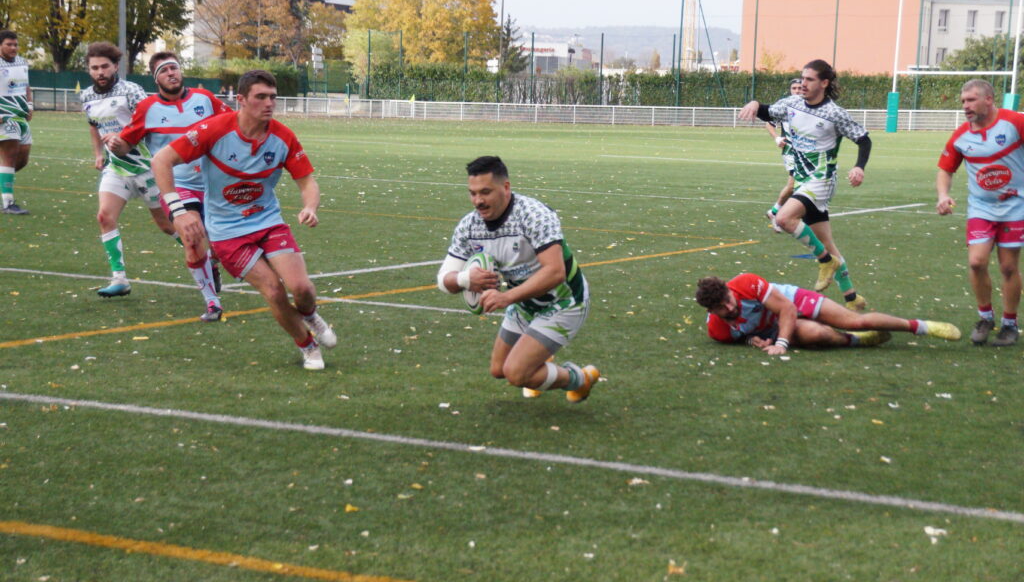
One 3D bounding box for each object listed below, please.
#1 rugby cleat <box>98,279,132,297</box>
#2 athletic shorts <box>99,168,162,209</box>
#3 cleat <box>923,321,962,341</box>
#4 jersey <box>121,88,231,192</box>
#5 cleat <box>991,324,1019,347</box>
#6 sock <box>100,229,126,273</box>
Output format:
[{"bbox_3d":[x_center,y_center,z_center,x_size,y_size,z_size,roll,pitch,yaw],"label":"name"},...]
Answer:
[{"bbox_3d":[-2.697,-0.024,14.450,0.100,0.120,0.280,8,8,44],"label":"rugby cleat"},{"bbox_3d":[-2.561,-0.710,14.350,0.410,0.330,0.300,5,12,24],"label":"athletic shorts"},{"bbox_3d":[2.809,0.258,13.900,0.285,0.115,0.105,14,40,35],"label":"cleat"},{"bbox_3d":[-2.157,-0.964,13.750,0.660,0.660,0.360,1,14,-8],"label":"jersey"},{"bbox_3d":[3.283,0.298,14.200,0.110,0.125,0.290,6,7,33],"label":"cleat"},{"bbox_3d":[-2.794,-0.270,14.950,0.120,0.290,0.130,-12,6,24],"label":"sock"}]

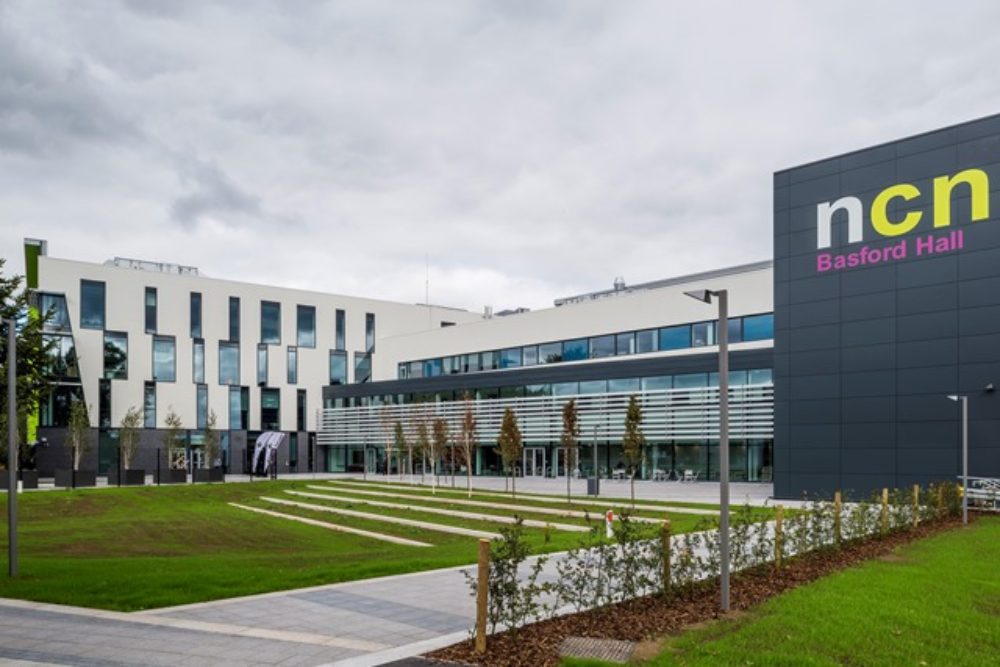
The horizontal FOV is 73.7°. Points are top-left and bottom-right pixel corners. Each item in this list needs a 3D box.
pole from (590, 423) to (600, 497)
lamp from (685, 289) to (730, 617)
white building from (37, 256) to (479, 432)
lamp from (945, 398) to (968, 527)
[{"bbox_3d":[5.007,6.512,34.170,0.250,3.700,0.550,-5,-8,40],"label":"pole"},{"bbox_3d":[2.571,1.447,8.366,0.600,3.930,0.250,-5,-8,42],"label":"lamp"},{"bbox_3d":[-21.814,2.990,64.321,38.800,12.600,14.000,5,-9,-36],"label":"white building"},{"bbox_3d":[13.575,3.768,19.865,0.580,3.800,0.250,-6,-8,43],"label":"lamp"}]

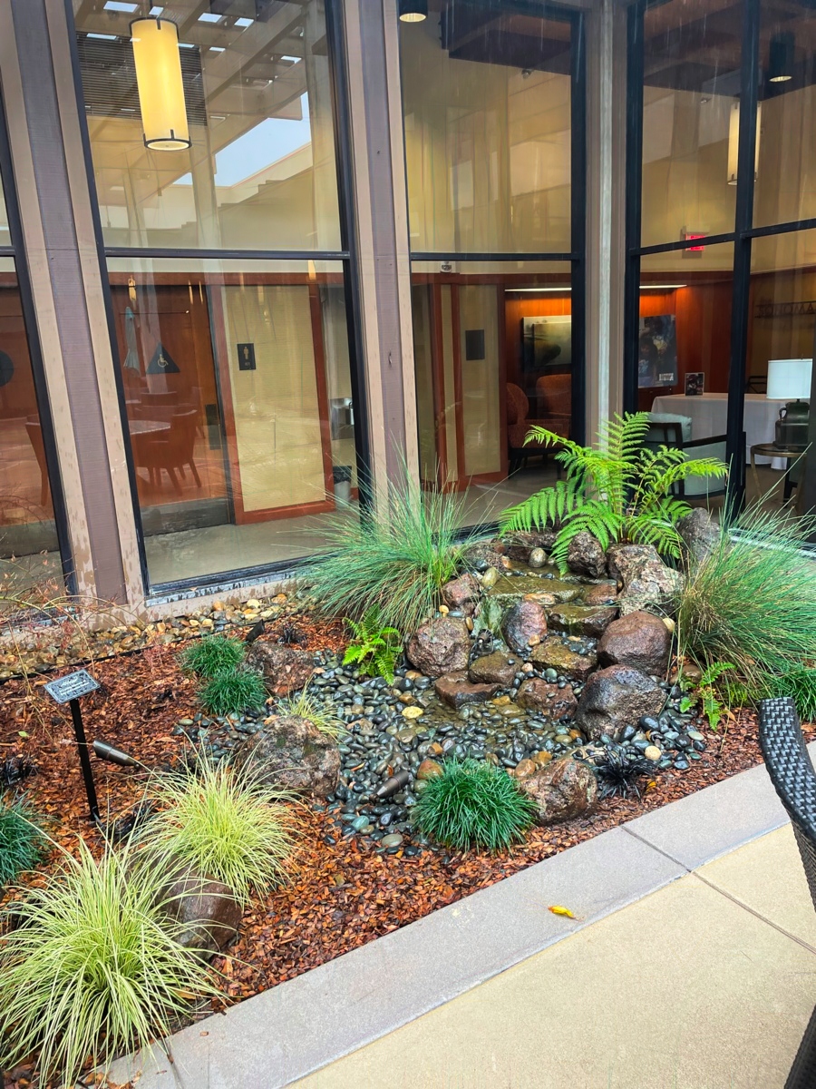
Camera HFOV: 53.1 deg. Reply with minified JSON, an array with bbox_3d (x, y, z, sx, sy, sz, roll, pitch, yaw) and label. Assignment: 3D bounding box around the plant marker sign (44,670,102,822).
[{"bbox_3d":[-1.139,0.729,2.874,0.088,0.544,0.156,8,18,37],"label":"plant marker sign"}]

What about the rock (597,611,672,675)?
[{"bbox_3d":[1.122,0.490,4.060,0.354,0.297,0.340,1,15,16],"label":"rock"}]

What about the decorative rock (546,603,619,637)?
[{"bbox_3d":[0.960,0.415,4.500,0.370,0.144,0.300,0,14,12],"label":"decorative rock"}]

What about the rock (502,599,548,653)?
[{"bbox_3d":[0.622,0.434,4.330,0.237,0.277,0.220,-1,14,8],"label":"rock"}]

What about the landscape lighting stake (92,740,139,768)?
[{"bbox_3d":[-1.181,0.856,3.310,0.205,0.062,0.058,18,19,12],"label":"landscape lighting stake"}]

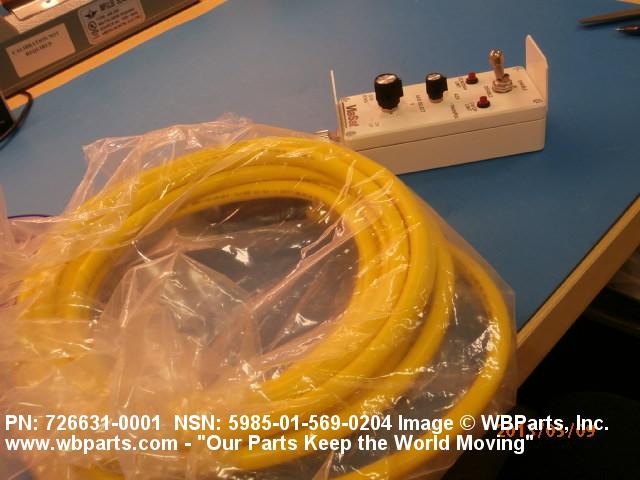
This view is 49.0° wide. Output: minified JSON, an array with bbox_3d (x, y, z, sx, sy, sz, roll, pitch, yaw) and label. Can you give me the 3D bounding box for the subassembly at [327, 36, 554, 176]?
[{"bbox_3d":[0.089,-0.104,0.543,0.154,0.074,0.061,-9,39,4],"label":"subassembly"}]

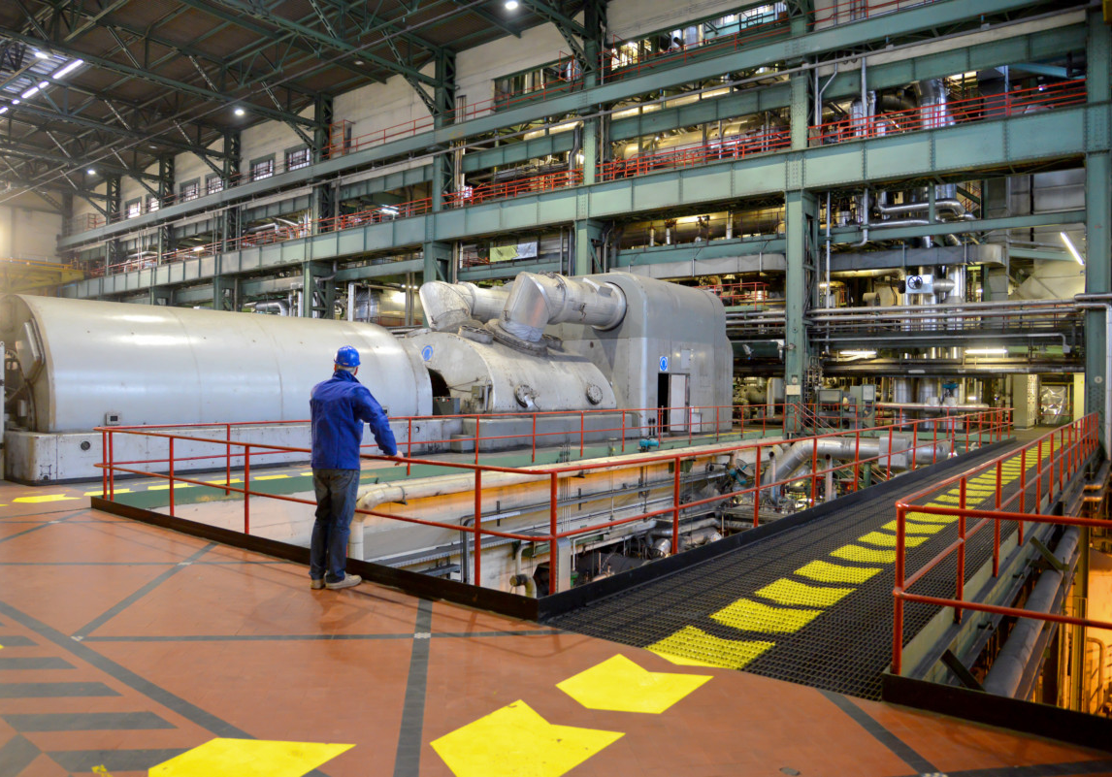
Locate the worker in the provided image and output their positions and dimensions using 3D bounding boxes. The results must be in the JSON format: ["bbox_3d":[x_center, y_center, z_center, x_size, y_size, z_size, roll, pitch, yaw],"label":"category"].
[{"bbox_3d":[-1.563,0.602,6.000,0.600,1.860,0.480,1,0,30],"label":"worker"}]

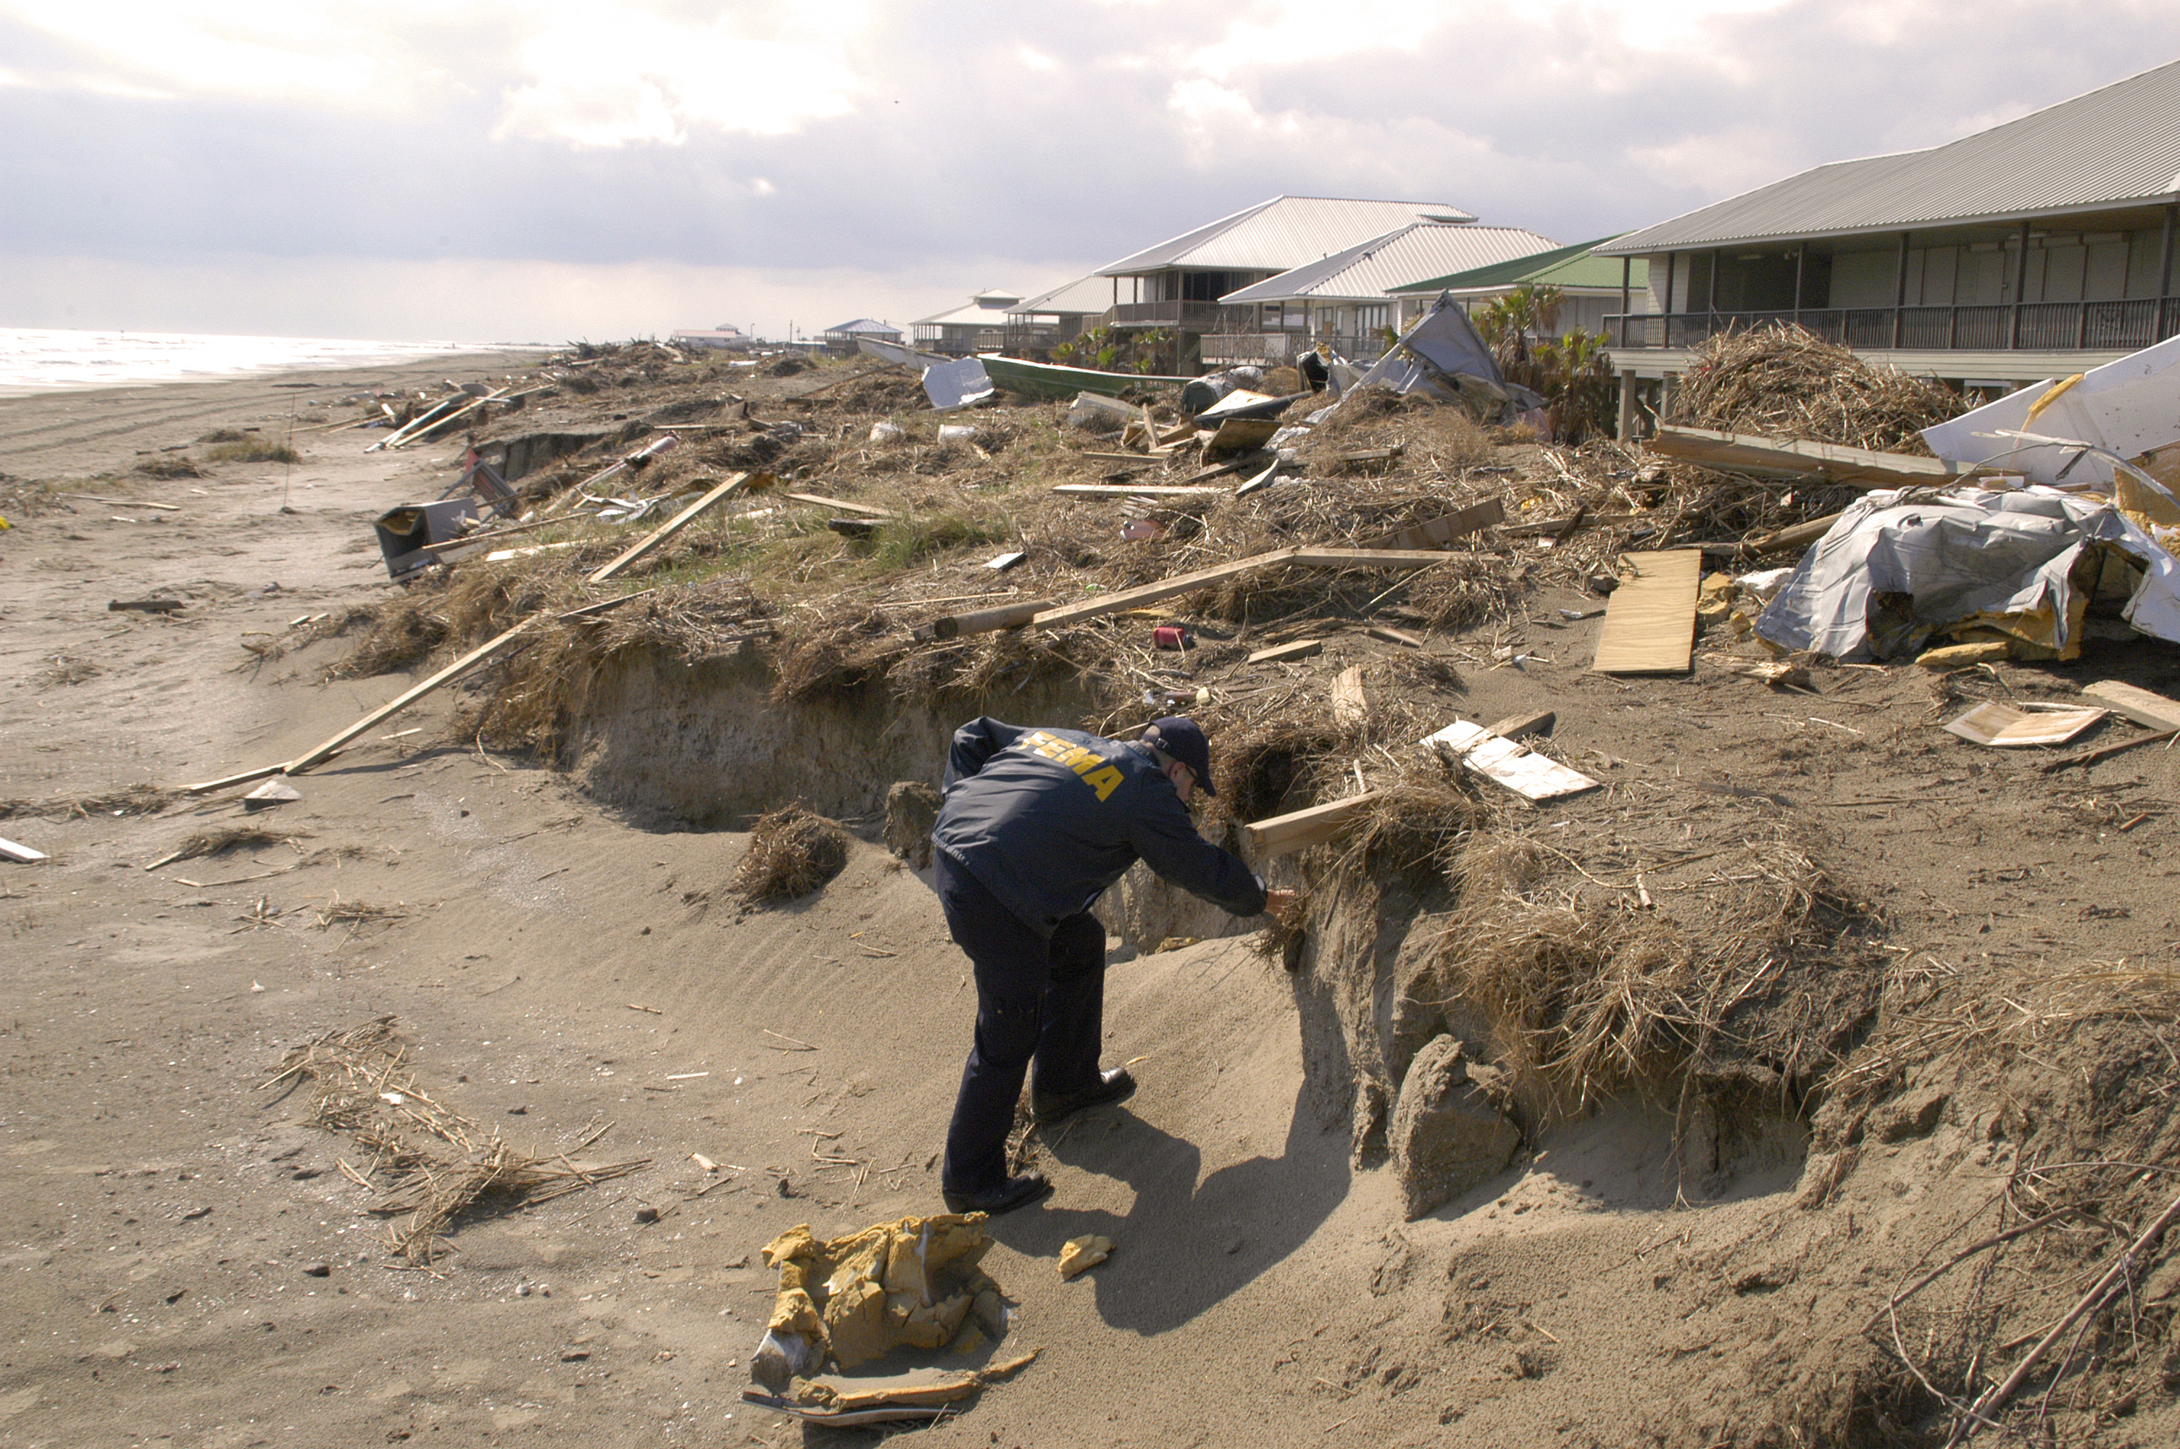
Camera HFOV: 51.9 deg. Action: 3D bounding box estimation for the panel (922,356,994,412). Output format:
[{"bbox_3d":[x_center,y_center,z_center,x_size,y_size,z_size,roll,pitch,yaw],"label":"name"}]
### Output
[{"bbox_3d":[-2.005,-5.173,34.000,0.950,0.720,0.120,-9,-15,6],"label":"panel"}]

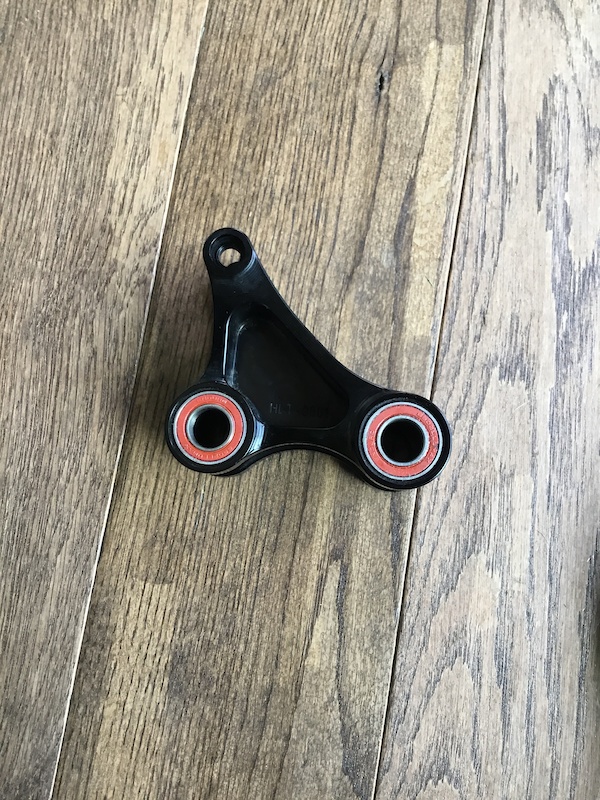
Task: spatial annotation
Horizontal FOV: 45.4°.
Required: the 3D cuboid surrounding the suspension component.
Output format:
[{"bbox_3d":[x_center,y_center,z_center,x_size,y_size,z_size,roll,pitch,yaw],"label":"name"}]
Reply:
[{"bbox_3d":[0.005,-0.017,0.275,0.105,0.030,0.096,5,82,4],"label":"suspension component"}]

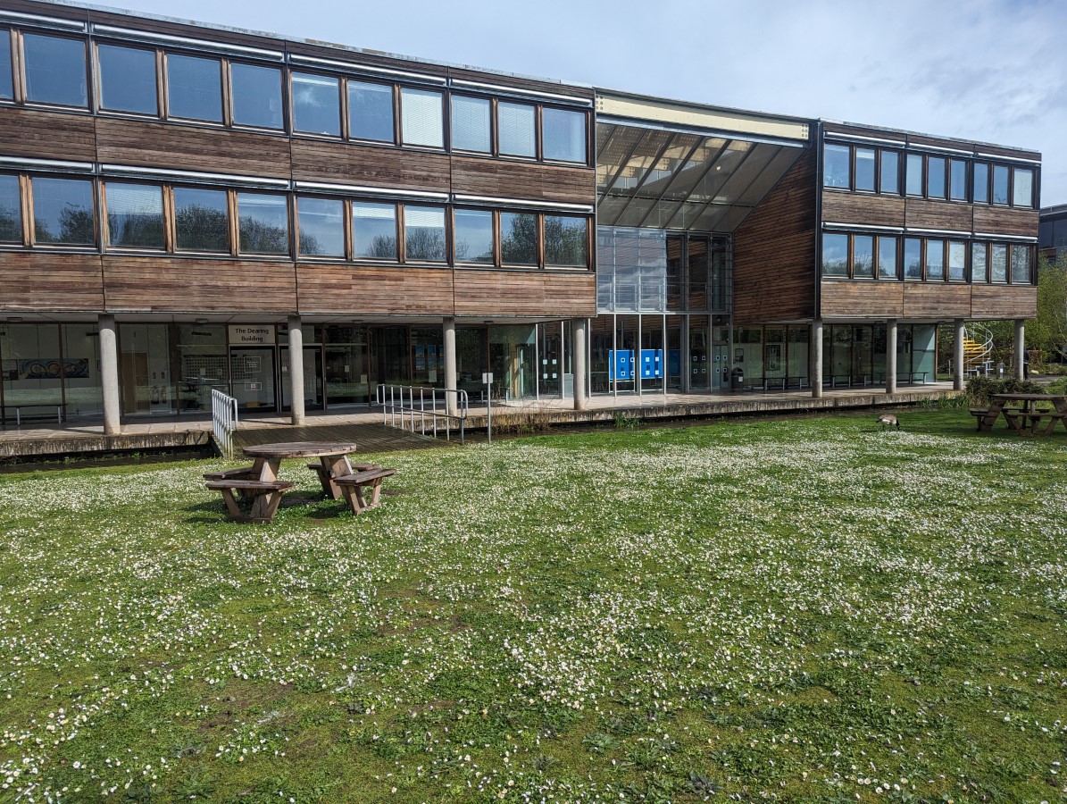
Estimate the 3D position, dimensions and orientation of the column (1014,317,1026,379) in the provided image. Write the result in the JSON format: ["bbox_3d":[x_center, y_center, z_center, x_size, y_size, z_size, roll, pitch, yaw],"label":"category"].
[{"bbox_3d":[20.426,-2.048,31.141,0.317,2.833,0.317,-3,4,-24],"label":"column"}]

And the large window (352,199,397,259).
[{"bbox_3d":[-4.430,-4.789,20.697,1.200,1.556,0.150,-3,4,-25],"label":"large window"}]

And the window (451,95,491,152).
[{"bbox_3d":[-1.850,-8.142,21.722,1.191,1.527,0.150,-3,4,-25],"label":"window"}]

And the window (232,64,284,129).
[{"bbox_3d":[-6.737,-7.442,18.061,1.133,1.423,0.120,-3,4,-26],"label":"window"}]

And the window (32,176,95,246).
[{"bbox_3d":[-11.086,-4.494,17.516,1.220,1.540,0.100,-3,4,-25],"label":"window"}]

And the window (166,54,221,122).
[{"bbox_3d":[-8.496,-7.855,18.578,1.196,1.525,0.150,-3,4,-25],"label":"window"}]

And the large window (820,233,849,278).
[{"bbox_3d":[11.381,-5.539,27.948,1.300,1.540,0.100,-3,4,-23],"label":"large window"}]

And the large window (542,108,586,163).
[{"bbox_3d":[0.901,-7.802,21.727,1.460,1.430,0.120,-3,4,-26],"label":"large window"}]

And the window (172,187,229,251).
[{"bbox_3d":[-7.930,-4.340,17.665,1.104,1.485,0.120,-3,4,-26],"label":"window"}]

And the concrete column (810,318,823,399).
[{"bbox_3d":[10.406,-1.586,27.128,0.340,2.810,0.340,-3,4,-24],"label":"concrete column"}]

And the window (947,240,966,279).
[{"bbox_3d":[16.830,-5.576,29.433,1.000,1.470,0.100,-3,4,-24],"label":"window"}]

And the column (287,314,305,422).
[{"bbox_3d":[-6.276,-0.851,19.614,0.340,2.830,0.340,-3,4,-24],"label":"column"}]

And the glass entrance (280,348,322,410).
[{"bbox_3d":[-7.532,-0.777,24.067,1.216,1.994,0.100,-3,4,-26],"label":"glass entrance"}]

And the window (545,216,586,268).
[{"bbox_3d":[1.029,-5.051,23.291,1.485,1.540,0.100,-3,4,-25],"label":"window"}]

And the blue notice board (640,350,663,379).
[{"bbox_3d":[5.429,-1.739,33.950,1.270,1.290,0.060,-3,4,-24],"label":"blue notice board"}]

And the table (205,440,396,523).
[{"bbox_3d":[-2.752,0.900,8.766,2.060,0.750,2.060,0,4,18],"label":"table"}]

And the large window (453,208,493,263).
[{"bbox_3d":[-1.685,-4.632,20.662,1.189,1.462,0.120,-3,4,-26],"label":"large window"}]

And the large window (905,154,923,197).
[{"bbox_3d":[15.084,-8.947,29.310,0.976,1.571,0.150,-3,4,-23],"label":"large window"}]

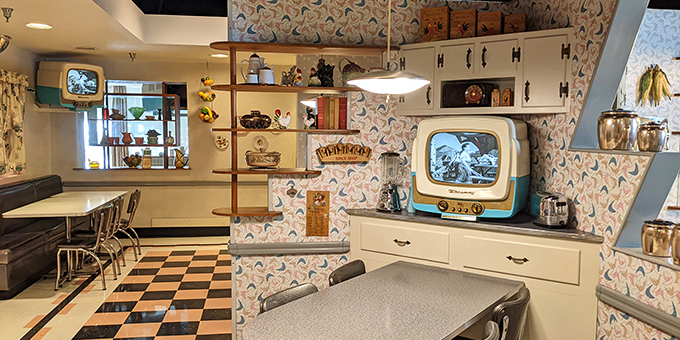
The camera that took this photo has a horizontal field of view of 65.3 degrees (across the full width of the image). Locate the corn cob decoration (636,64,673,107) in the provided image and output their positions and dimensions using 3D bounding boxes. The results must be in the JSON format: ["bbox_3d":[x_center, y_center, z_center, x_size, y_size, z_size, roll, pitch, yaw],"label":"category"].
[{"bbox_3d":[2.262,-0.608,3.830,0.245,0.305,0.100,1,4,-8],"label":"corn cob decoration"}]

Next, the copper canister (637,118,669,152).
[{"bbox_3d":[1.432,-0.151,2.435,0.115,0.132,0.115,0,4,-9],"label":"copper canister"}]

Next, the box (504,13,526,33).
[{"bbox_3d":[1.040,-0.850,3.149,0.133,0.128,0.133,3,4,23],"label":"box"}]

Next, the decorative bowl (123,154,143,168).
[{"bbox_3d":[-3.054,-0.127,7.815,0.255,0.195,0.255,0,4,-9],"label":"decorative bowl"}]

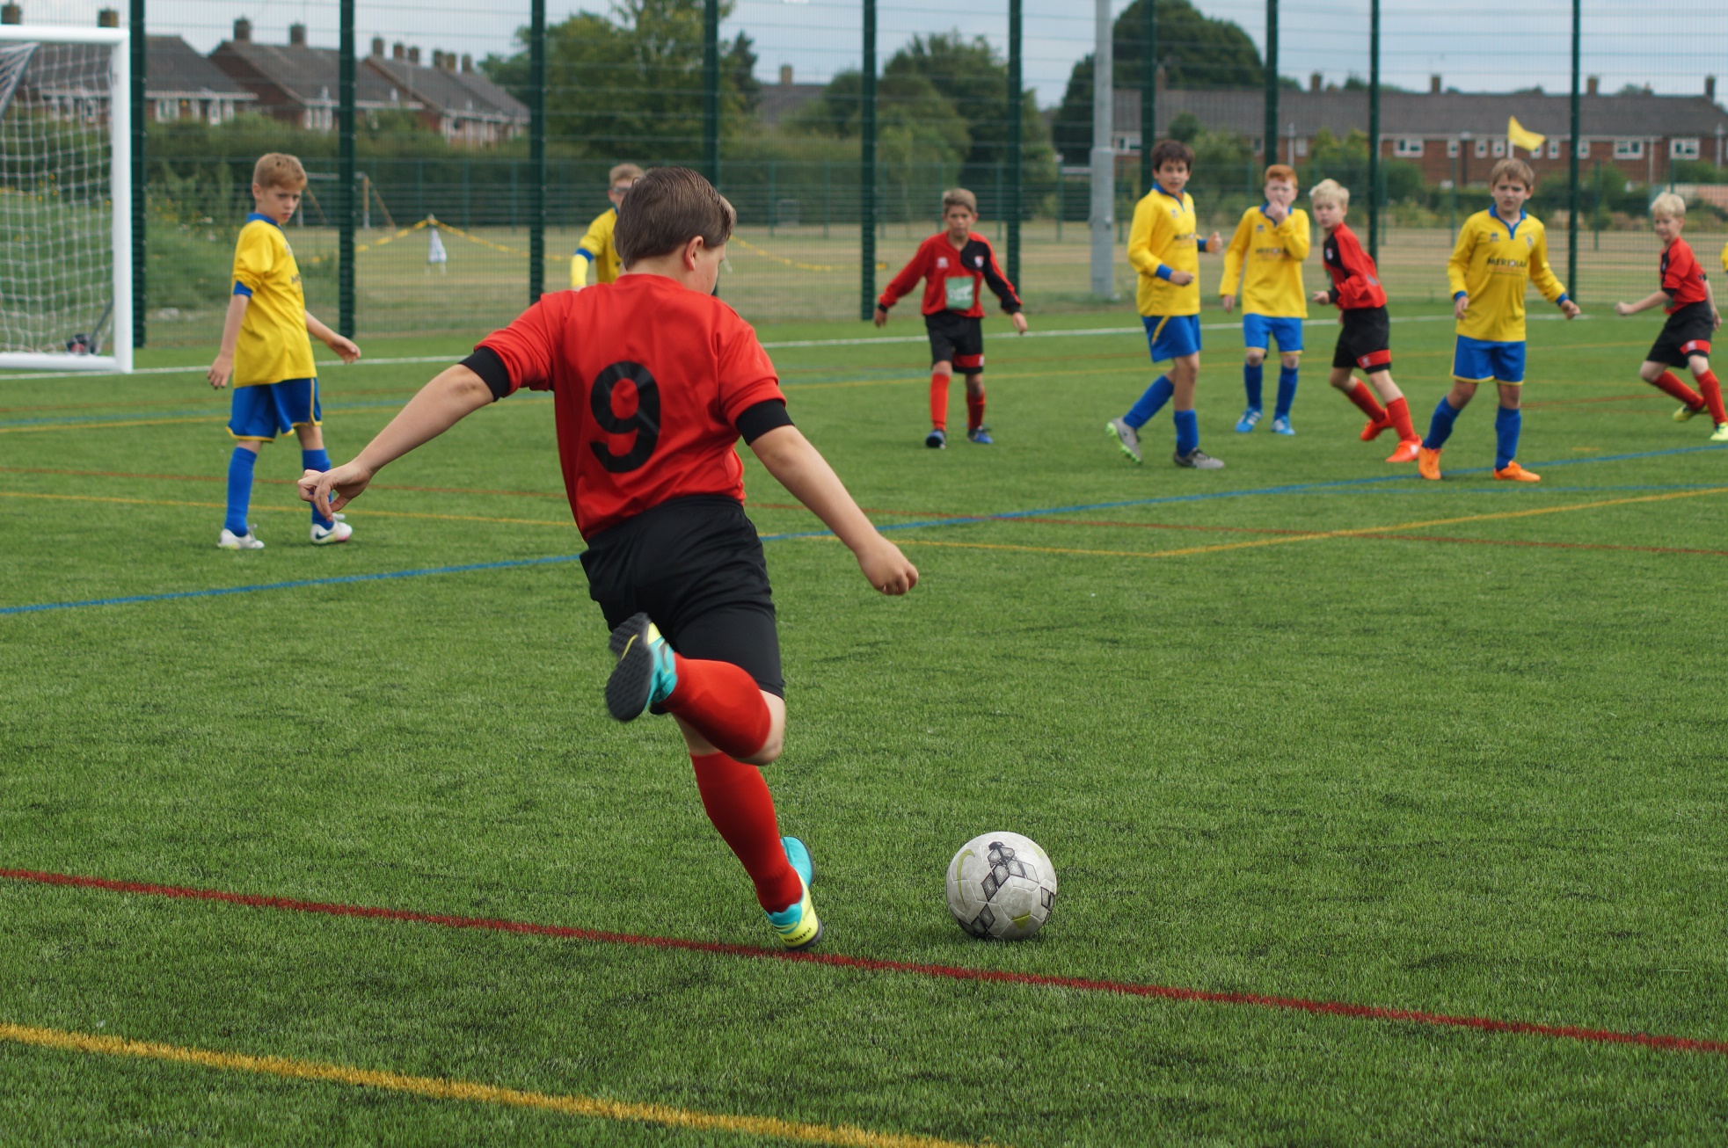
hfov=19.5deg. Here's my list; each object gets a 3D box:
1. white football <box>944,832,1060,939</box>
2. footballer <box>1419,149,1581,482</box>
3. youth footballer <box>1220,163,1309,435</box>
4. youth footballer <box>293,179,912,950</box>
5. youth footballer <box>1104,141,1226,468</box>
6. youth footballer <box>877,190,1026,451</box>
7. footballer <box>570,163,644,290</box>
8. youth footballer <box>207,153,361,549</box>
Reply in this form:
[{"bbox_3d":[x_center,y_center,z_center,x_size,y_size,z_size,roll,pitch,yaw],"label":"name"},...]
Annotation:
[{"bbox_3d":[0.257,0.581,9.325,0.205,0.205,0.205,0,5,0],"label":"white football"},{"bbox_3d":[2.915,-1.160,23.001,0.690,1.466,0.430,-1,5,-18],"label":"footballer"},{"bbox_3d":[2.149,-1.461,26.809,0.480,1.429,0.360,1,5,4],"label":"youth footballer"},{"bbox_3d":[-0.462,-0.027,9.195,1.050,1.419,0.660,4,6,33],"label":"youth footballer"},{"bbox_3d":[1.444,-1.286,23.924,0.540,1.541,0.460,5,6,42],"label":"youth footballer"},{"bbox_3d":[0.439,-1.295,25.433,0.760,1.296,0.420,0,5,-8],"label":"youth footballer"},{"bbox_3d":[-1.188,-1.330,25.026,0.580,1.407,0.420,0,5,-6],"label":"footballer"},{"bbox_3d":[-2.139,-0.825,18.564,0.480,1.445,0.450,3,5,30],"label":"youth footballer"}]

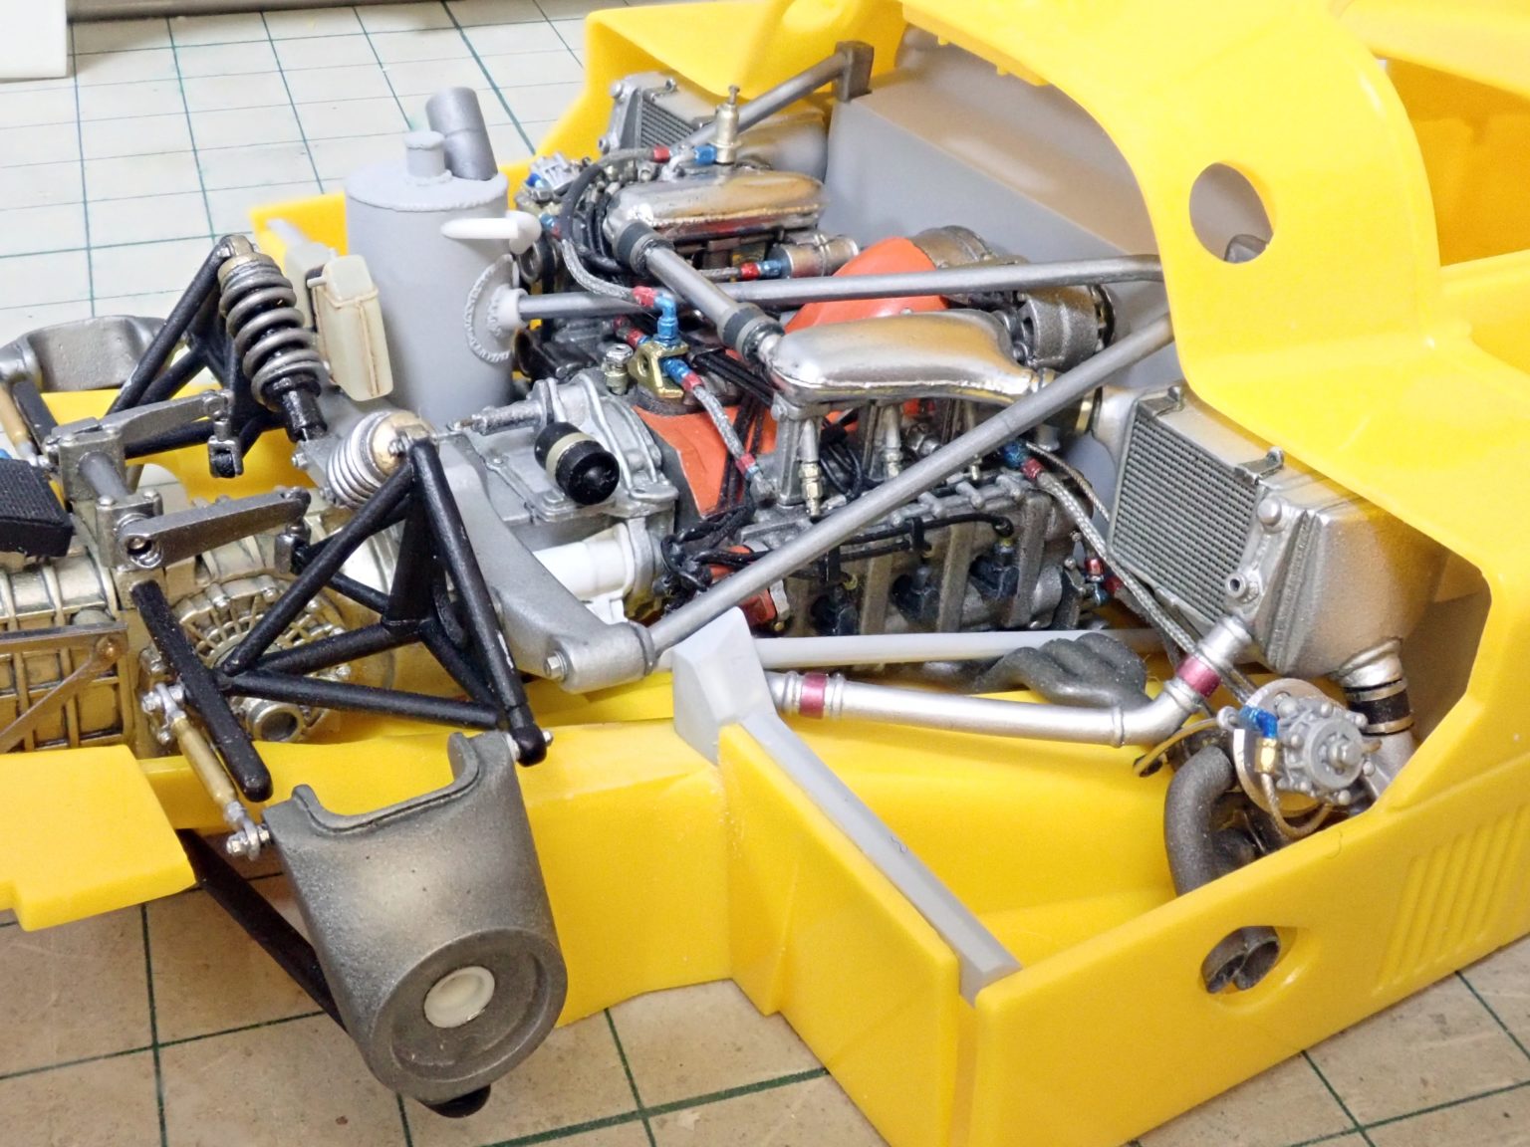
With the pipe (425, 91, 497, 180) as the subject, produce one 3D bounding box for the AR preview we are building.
[{"bbox_3d":[-0.019,-0.027,0.104,0.003,0.003,0.006,-15,80,-6],"label":"pipe"}]

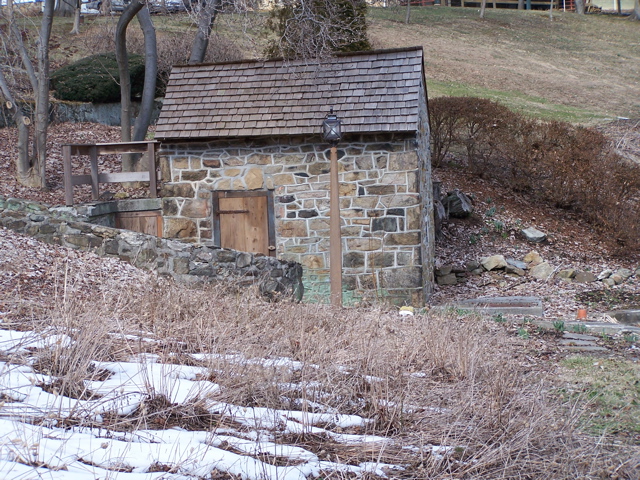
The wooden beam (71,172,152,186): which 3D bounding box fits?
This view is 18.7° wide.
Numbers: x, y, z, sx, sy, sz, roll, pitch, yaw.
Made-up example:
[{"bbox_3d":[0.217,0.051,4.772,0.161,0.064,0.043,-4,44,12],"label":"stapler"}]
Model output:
[{"bbox_3d":[-2.905,-0.853,27.050,1.130,0.130,0.045,-2,2,6],"label":"wooden beam"}]

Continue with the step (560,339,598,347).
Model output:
[{"bbox_3d":[3.156,1.251,23.700,0.480,0.075,0.340,-2,2,16],"label":"step"}]

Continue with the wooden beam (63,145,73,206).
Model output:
[{"bbox_3d":[-3.495,-0.887,26.900,0.100,0.830,0.100,-2,2,7],"label":"wooden beam"}]

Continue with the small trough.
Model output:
[{"bbox_3d":[2.280,0.850,24.800,1.130,0.190,0.900,-2,2,12],"label":"small trough"}]

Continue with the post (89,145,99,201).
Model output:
[{"bbox_3d":[-3.136,-0.935,27.000,0.090,0.790,0.090,-2,2,7],"label":"post"}]

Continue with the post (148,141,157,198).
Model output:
[{"bbox_3d":[-2.321,-0.966,26.900,0.090,0.790,0.090,-2,2,7],"label":"post"}]

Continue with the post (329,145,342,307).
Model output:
[{"bbox_3d":[0.204,-0.187,25.600,0.150,2.150,0.150,-2,2,7],"label":"post"}]

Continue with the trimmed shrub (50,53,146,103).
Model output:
[{"bbox_3d":[-3.753,-2.804,33.500,1.700,0.850,1.350,-2,2,7],"label":"trimmed shrub"}]

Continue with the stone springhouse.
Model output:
[{"bbox_3d":[-0.262,-0.849,27.920,3.660,3.570,2.850,-2,2,7],"label":"stone springhouse"}]

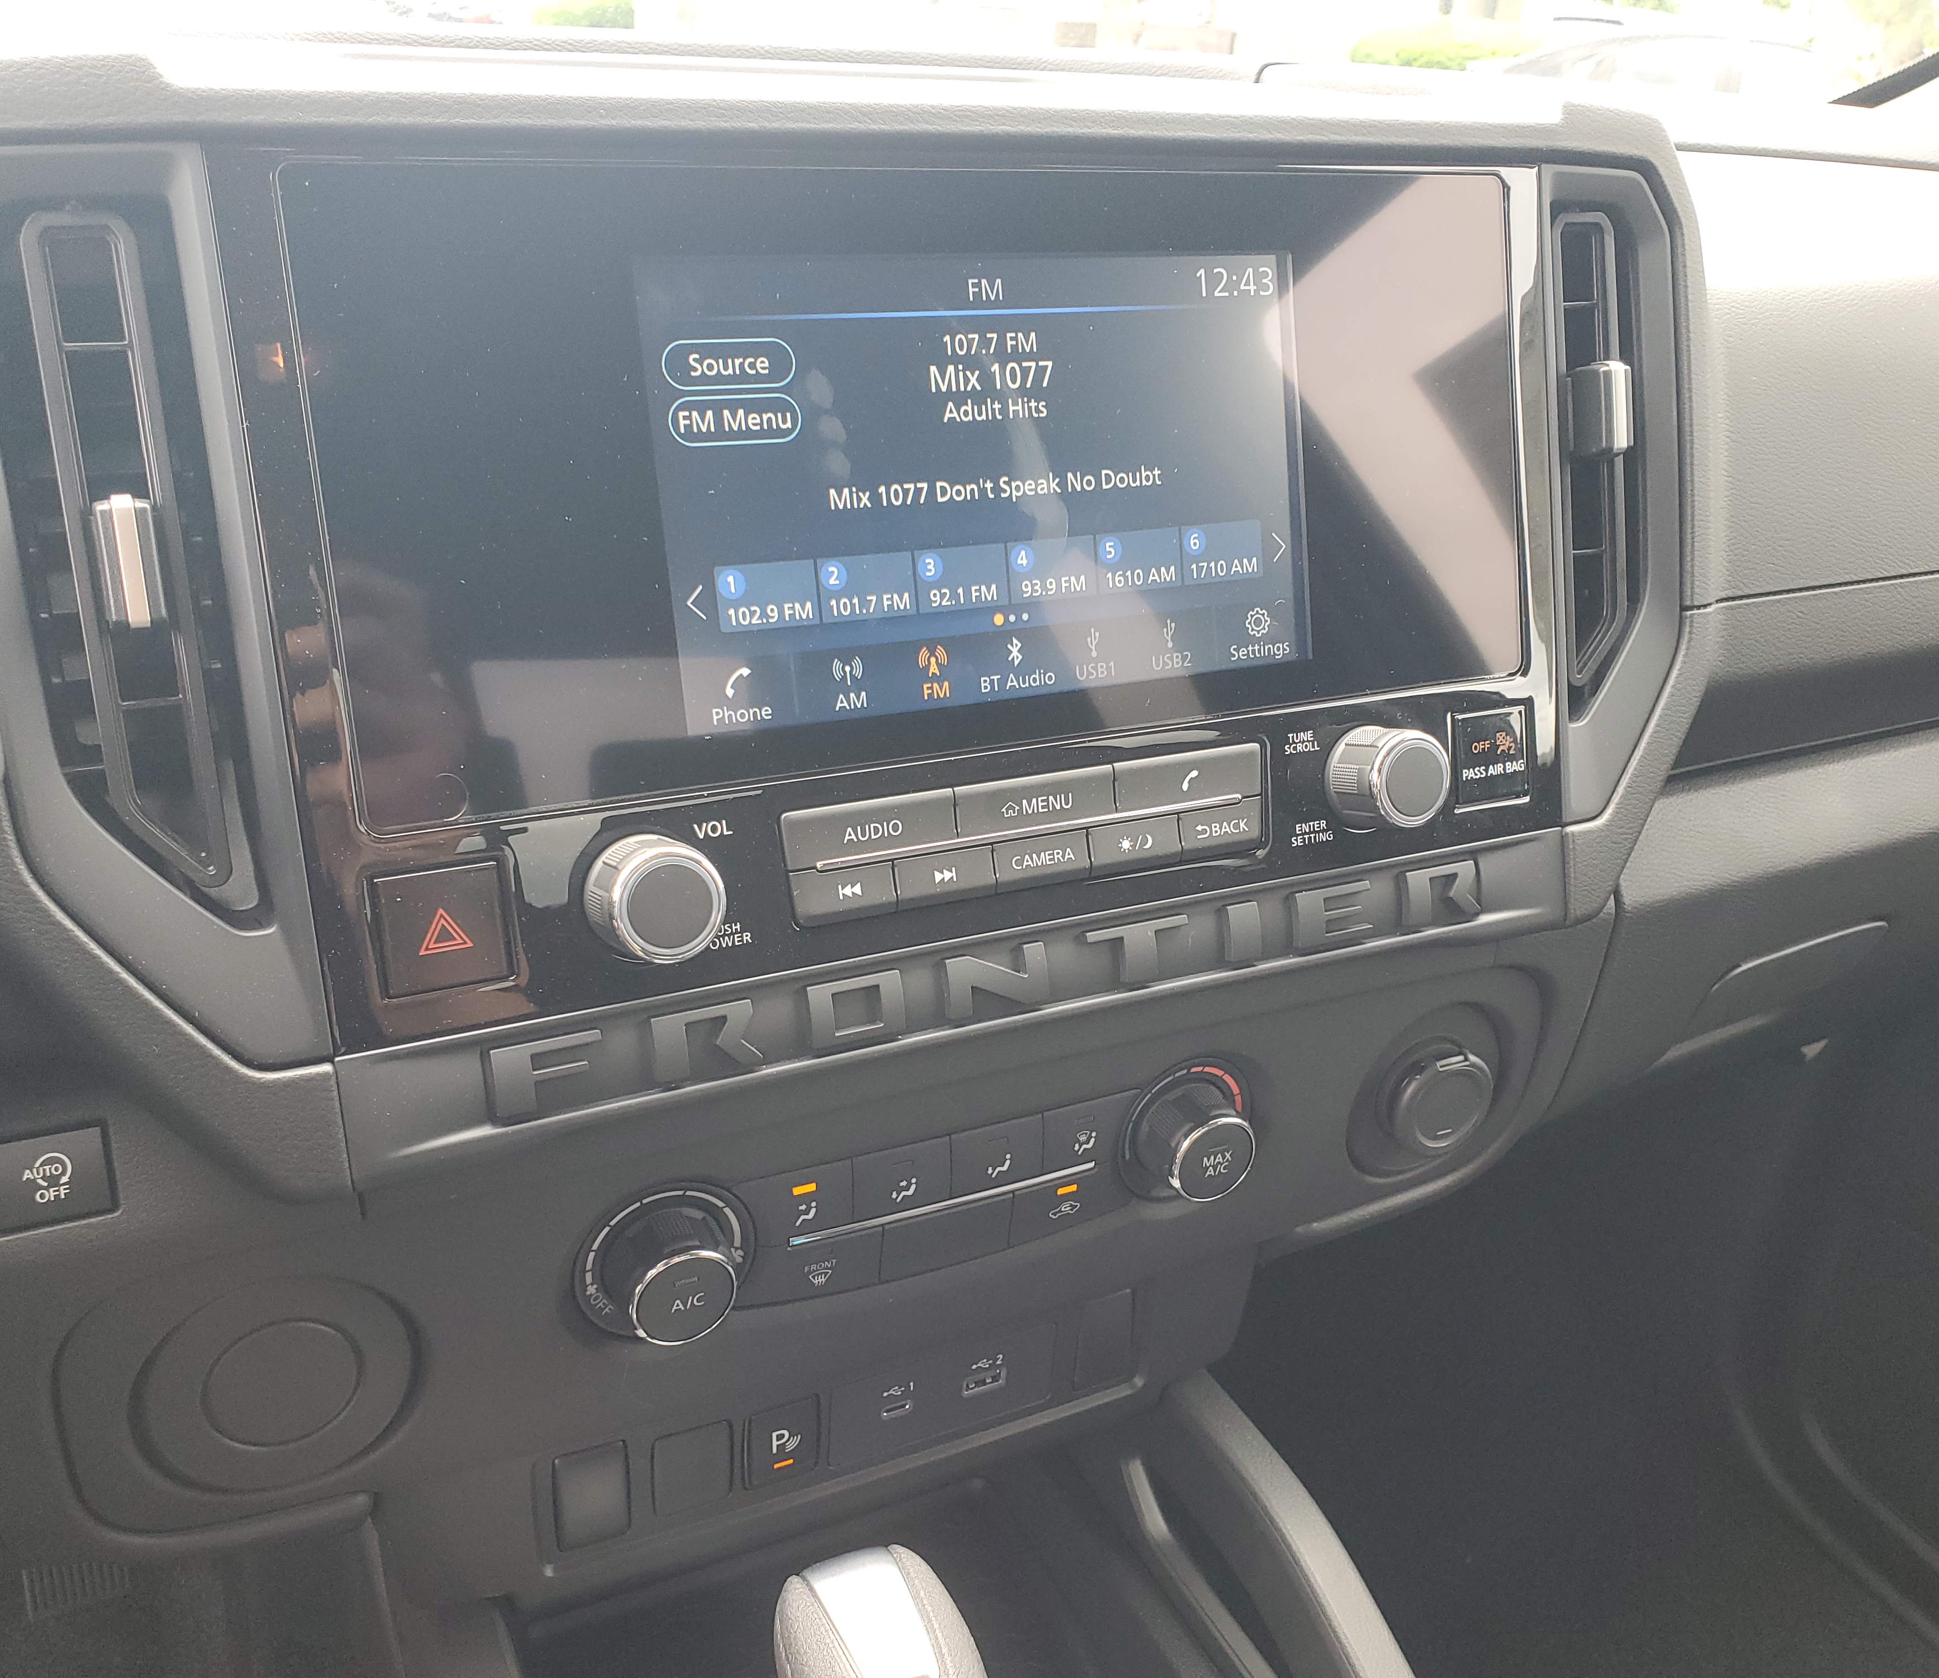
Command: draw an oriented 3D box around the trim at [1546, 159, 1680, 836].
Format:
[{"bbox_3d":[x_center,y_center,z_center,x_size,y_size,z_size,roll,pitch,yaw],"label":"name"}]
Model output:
[{"bbox_3d":[0.190,-0.101,0.512,0.053,0.192,0.025,-9,11,-23],"label":"trim"}]

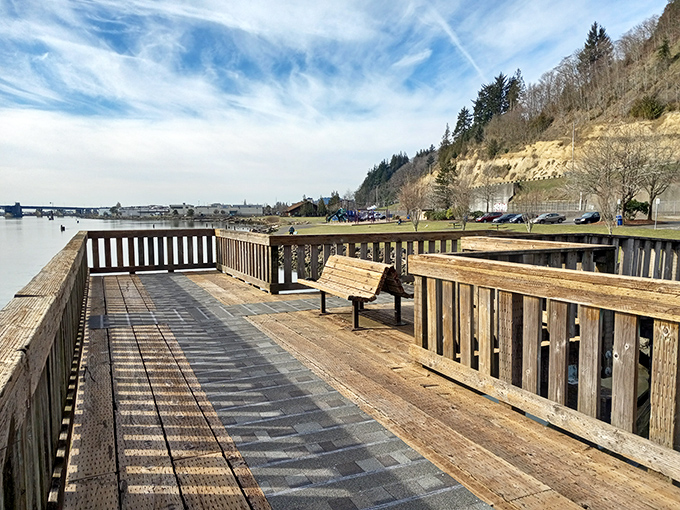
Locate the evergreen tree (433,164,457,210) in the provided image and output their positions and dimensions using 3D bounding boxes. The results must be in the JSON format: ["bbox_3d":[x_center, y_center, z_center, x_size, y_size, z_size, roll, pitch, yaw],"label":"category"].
[{"bbox_3d":[24.267,-14.951,122.000,5.100,12.000,5.100,0,5,0],"label":"evergreen tree"}]

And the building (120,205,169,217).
[{"bbox_3d":[-147.813,-33.032,400.000,35.000,8.000,24.000,-2,5,-16],"label":"building"}]

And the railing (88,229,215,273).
[{"bbox_3d":[-4.619,-0.099,13.250,3.000,1.040,0.180,-3,5,-24],"label":"railing"}]

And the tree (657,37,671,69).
[{"bbox_3d":[79.412,-49.632,130.000,3.300,7.800,3.300,0,5,0],"label":"tree"}]

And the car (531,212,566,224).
[{"bbox_3d":[29.159,-5.037,74.000,4.750,1.450,1.820,-2,5,-17],"label":"car"}]

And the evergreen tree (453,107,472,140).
[{"bbox_3d":[48.501,-51.471,210.000,8.000,14.500,8.000,0,5,0],"label":"evergreen tree"}]

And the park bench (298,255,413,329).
[{"bbox_3d":[0.282,0.482,7.431,1.170,0.830,1.810,-3,5,-24],"label":"park bench"}]

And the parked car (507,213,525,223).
[{"bbox_3d":[27.010,-5.328,78.500,4.550,1.460,1.800,-2,5,-23],"label":"parked car"}]

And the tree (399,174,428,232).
[{"bbox_3d":[6.929,-4.808,50.000,2.900,5.600,2.900,0,5,0],"label":"tree"}]

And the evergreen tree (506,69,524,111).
[{"bbox_3d":[76.103,-71.333,230.000,7.600,18.500,7.600,0,5,0],"label":"evergreen tree"}]

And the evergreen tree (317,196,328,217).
[{"bbox_3d":[-7.589,-20.814,230.000,4.500,8.300,4.500,0,5,0],"label":"evergreen tree"}]

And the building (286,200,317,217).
[{"bbox_3d":[-16.827,-20.506,238.000,13.000,6.800,20.000,-1,5,-10],"label":"building"}]

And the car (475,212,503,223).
[{"bbox_3d":[24.240,-6.015,86.000,4.700,1.670,1.850,-3,5,-28],"label":"car"}]

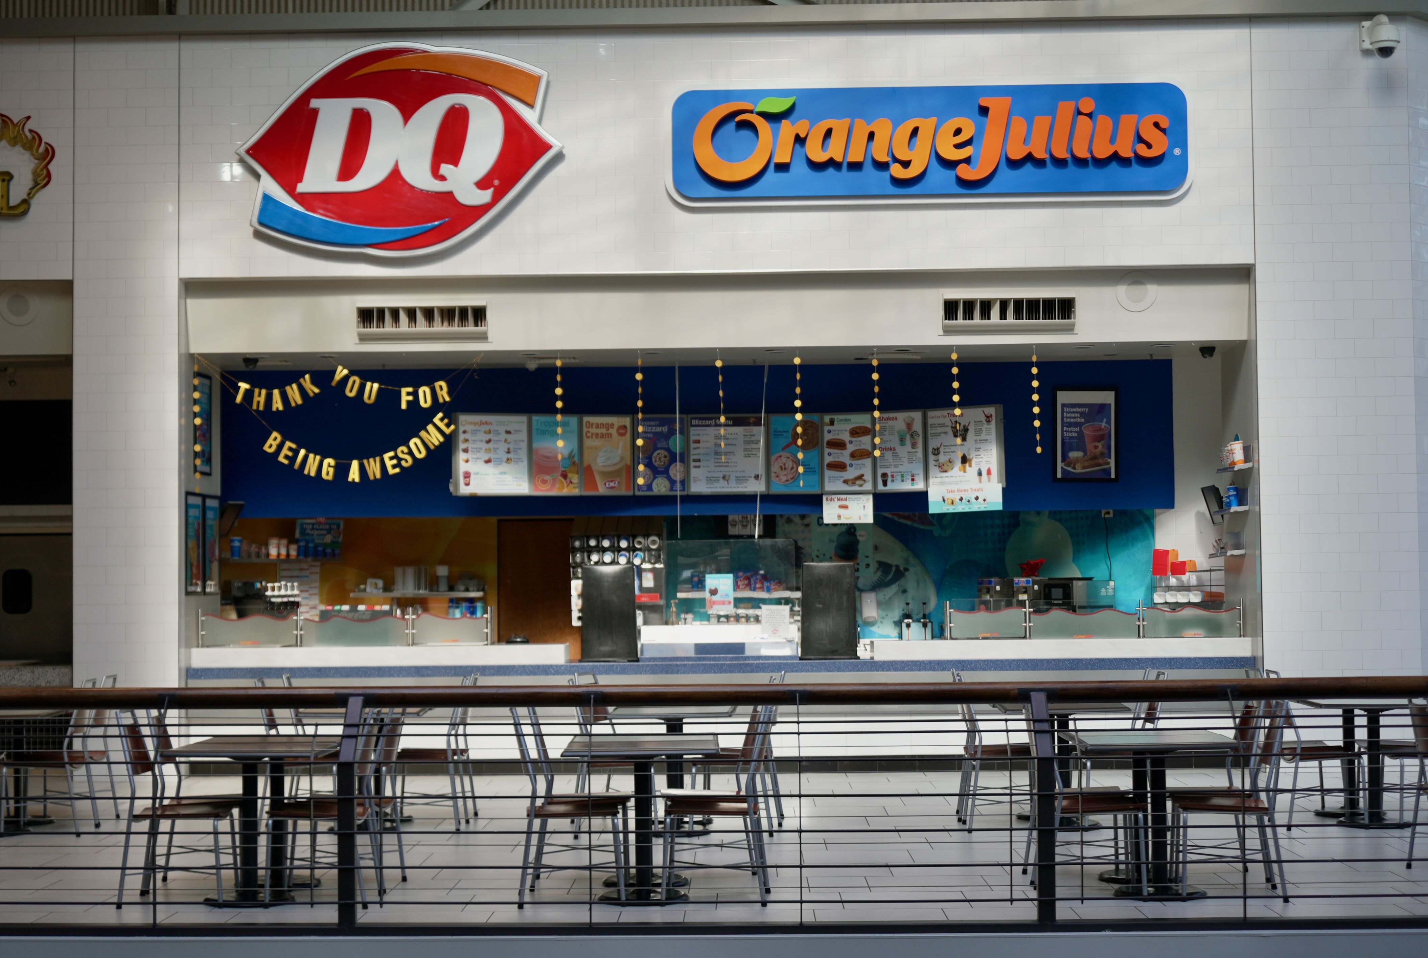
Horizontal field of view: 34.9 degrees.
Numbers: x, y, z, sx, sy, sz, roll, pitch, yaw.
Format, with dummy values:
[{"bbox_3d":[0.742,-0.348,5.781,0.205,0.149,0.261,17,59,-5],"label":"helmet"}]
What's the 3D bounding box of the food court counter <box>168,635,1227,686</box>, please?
[{"bbox_3d":[0.057,1.844,18.562,8.534,1.056,0.838,-1,-2,1],"label":"food court counter"}]

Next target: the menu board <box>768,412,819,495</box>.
[{"bbox_3d":[0.702,-0.211,19.439,0.460,0.686,0.100,-1,-2,7],"label":"menu board"}]

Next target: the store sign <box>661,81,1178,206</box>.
[{"bbox_3d":[1.700,-2.665,17.973,4.140,0.960,0.250,-1,-2,1],"label":"store sign"}]

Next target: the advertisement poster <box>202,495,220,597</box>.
[{"bbox_3d":[-4.215,0.555,19.078,0.030,0.825,0.555,-1,-3,1],"label":"advertisement poster"}]

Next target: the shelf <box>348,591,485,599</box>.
[{"bbox_3d":[-2.746,1.072,20.972,1.232,0.045,0.303,-1,-2,1],"label":"shelf"}]

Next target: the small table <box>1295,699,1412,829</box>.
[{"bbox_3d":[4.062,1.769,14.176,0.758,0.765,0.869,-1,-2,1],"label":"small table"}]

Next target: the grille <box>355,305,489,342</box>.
[{"bbox_3d":[-2.353,-1.250,18.280,1.055,0.287,0.081,-1,11,1],"label":"grille"}]

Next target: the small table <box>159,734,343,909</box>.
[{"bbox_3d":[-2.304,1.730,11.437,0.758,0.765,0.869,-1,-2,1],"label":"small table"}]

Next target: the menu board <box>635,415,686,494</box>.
[{"bbox_3d":[-0.449,-0.206,19.166,0.438,0.667,0.050,0,-3,-6],"label":"menu board"}]

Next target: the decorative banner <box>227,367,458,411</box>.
[{"bbox_3d":[-3.059,-0.743,18.713,1.798,0.370,0.050,-1,-3,1],"label":"decorative banner"}]

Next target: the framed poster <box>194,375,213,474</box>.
[{"bbox_3d":[-4.251,-0.453,18.919,0.035,0.835,0.570,-1,-3,1],"label":"framed poster"}]

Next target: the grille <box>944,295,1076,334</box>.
[{"bbox_3d":[2.363,-1.312,18.216,1.055,0.287,0.081,-1,11,1],"label":"grille"}]

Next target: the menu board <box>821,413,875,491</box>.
[{"bbox_3d":[1.159,-0.220,19.355,0.460,0.686,0.100,-1,-2,15],"label":"menu board"}]

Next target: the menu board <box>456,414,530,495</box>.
[{"bbox_3d":[-1.854,-0.202,18.956,0.685,0.686,0.100,1,-3,-32],"label":"menu board"}]

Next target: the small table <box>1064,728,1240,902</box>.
[{"bbox_3d":[2.145,1.664,11.345,0.760,0.750,1.200,-1,-2,1],"label":"small table"}]

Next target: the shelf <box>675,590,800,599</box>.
[{"bbox_3d":[0.211,0.978,19.256,1.088,0.070,0.280,-1,-3,1],"label":"shelf"}]

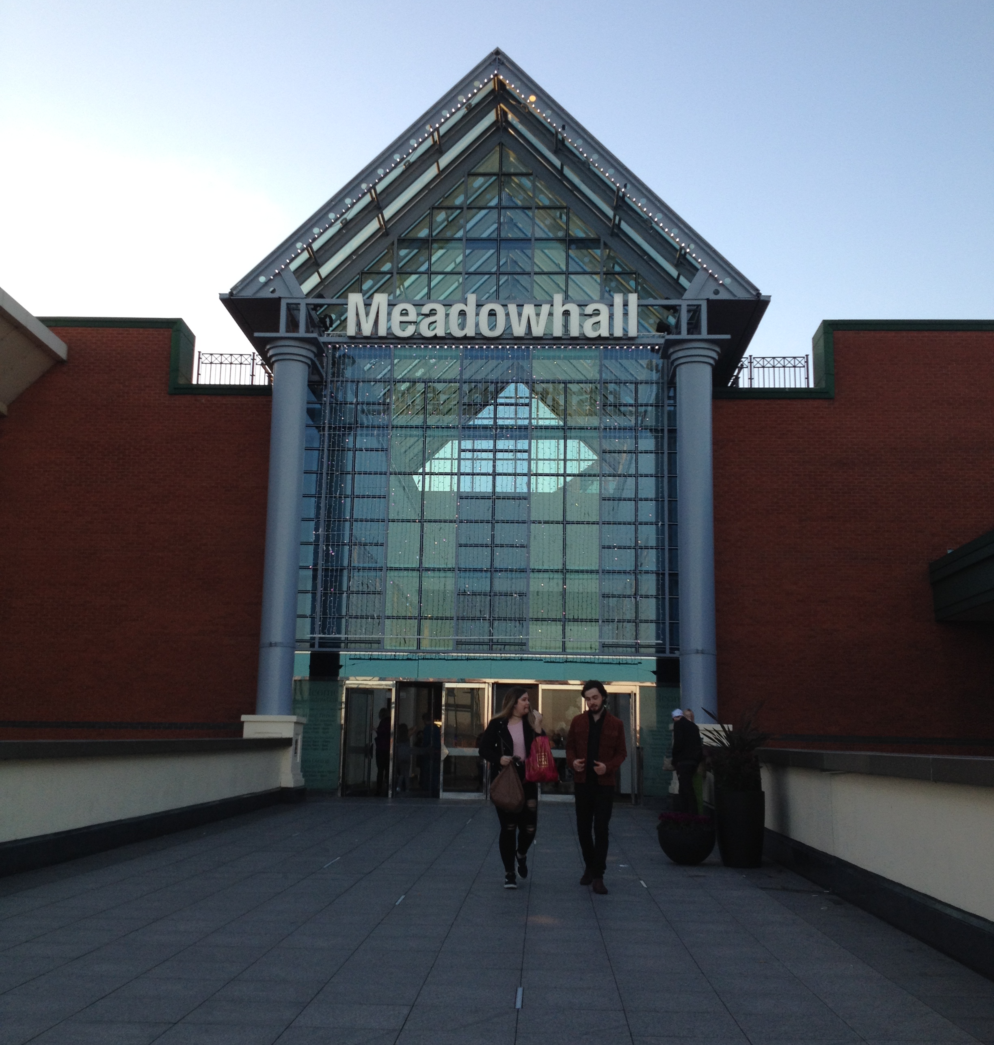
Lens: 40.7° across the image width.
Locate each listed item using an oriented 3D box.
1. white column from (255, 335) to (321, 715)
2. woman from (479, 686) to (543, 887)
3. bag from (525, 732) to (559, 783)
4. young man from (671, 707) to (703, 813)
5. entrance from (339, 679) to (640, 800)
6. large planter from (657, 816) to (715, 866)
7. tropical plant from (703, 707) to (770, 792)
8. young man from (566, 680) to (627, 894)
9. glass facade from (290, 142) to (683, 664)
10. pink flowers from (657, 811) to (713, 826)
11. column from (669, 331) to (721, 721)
[{"bbox_3d":[-4.146,-0.004,26.115,0.980,7.487,0.980,1,-11,2],"label":"white column"},{"bbox_3d":[0.137,2.323,11.898,0.562,1.705,0.460,2,-11,-5],"label":"woman"},{"bbox_3d":[0.403,2.079,11.854,0.302,0.449,0.140,2,-11,-3],"label":"bag"},{"bbox_3d":[2.889,3.722,20.438,0.470,1.720,0.380,11,-15,-43],"label":"young man"},{"bbox_3d":[-0.152,4.224,26.089,5.829,2.289,0.450,1,-11,2],"label":"entrance"},{"bbox_3d":[1.994,3.358,14.159,0.605,0.437,0.605,1,-11,2],"label":"large planter"},{"bbox_3d":[2.505,2.356,13.974,0.670,0.895,0.640,1,-11,2],"label":"tropical plant"},{"bbox_3d":[0.868,2.258,11.607,0.521,1.765,0.420,1,-11,2],"label":"young man"},{"bbox_3d":[-0.196,-2.662,27.122,7.978,10.864,0.400,1,-11,2],"label":"glass facade"},{"bbox_3d":[1.998,3.153,14.198,0.570,0.180,0.570,1,-11,2],"label":"pink flowers"},{"bbox_3d":[3.852,0.093,25.811,0.980,7.496,0.980,1,-11,2],"label":"column"}]

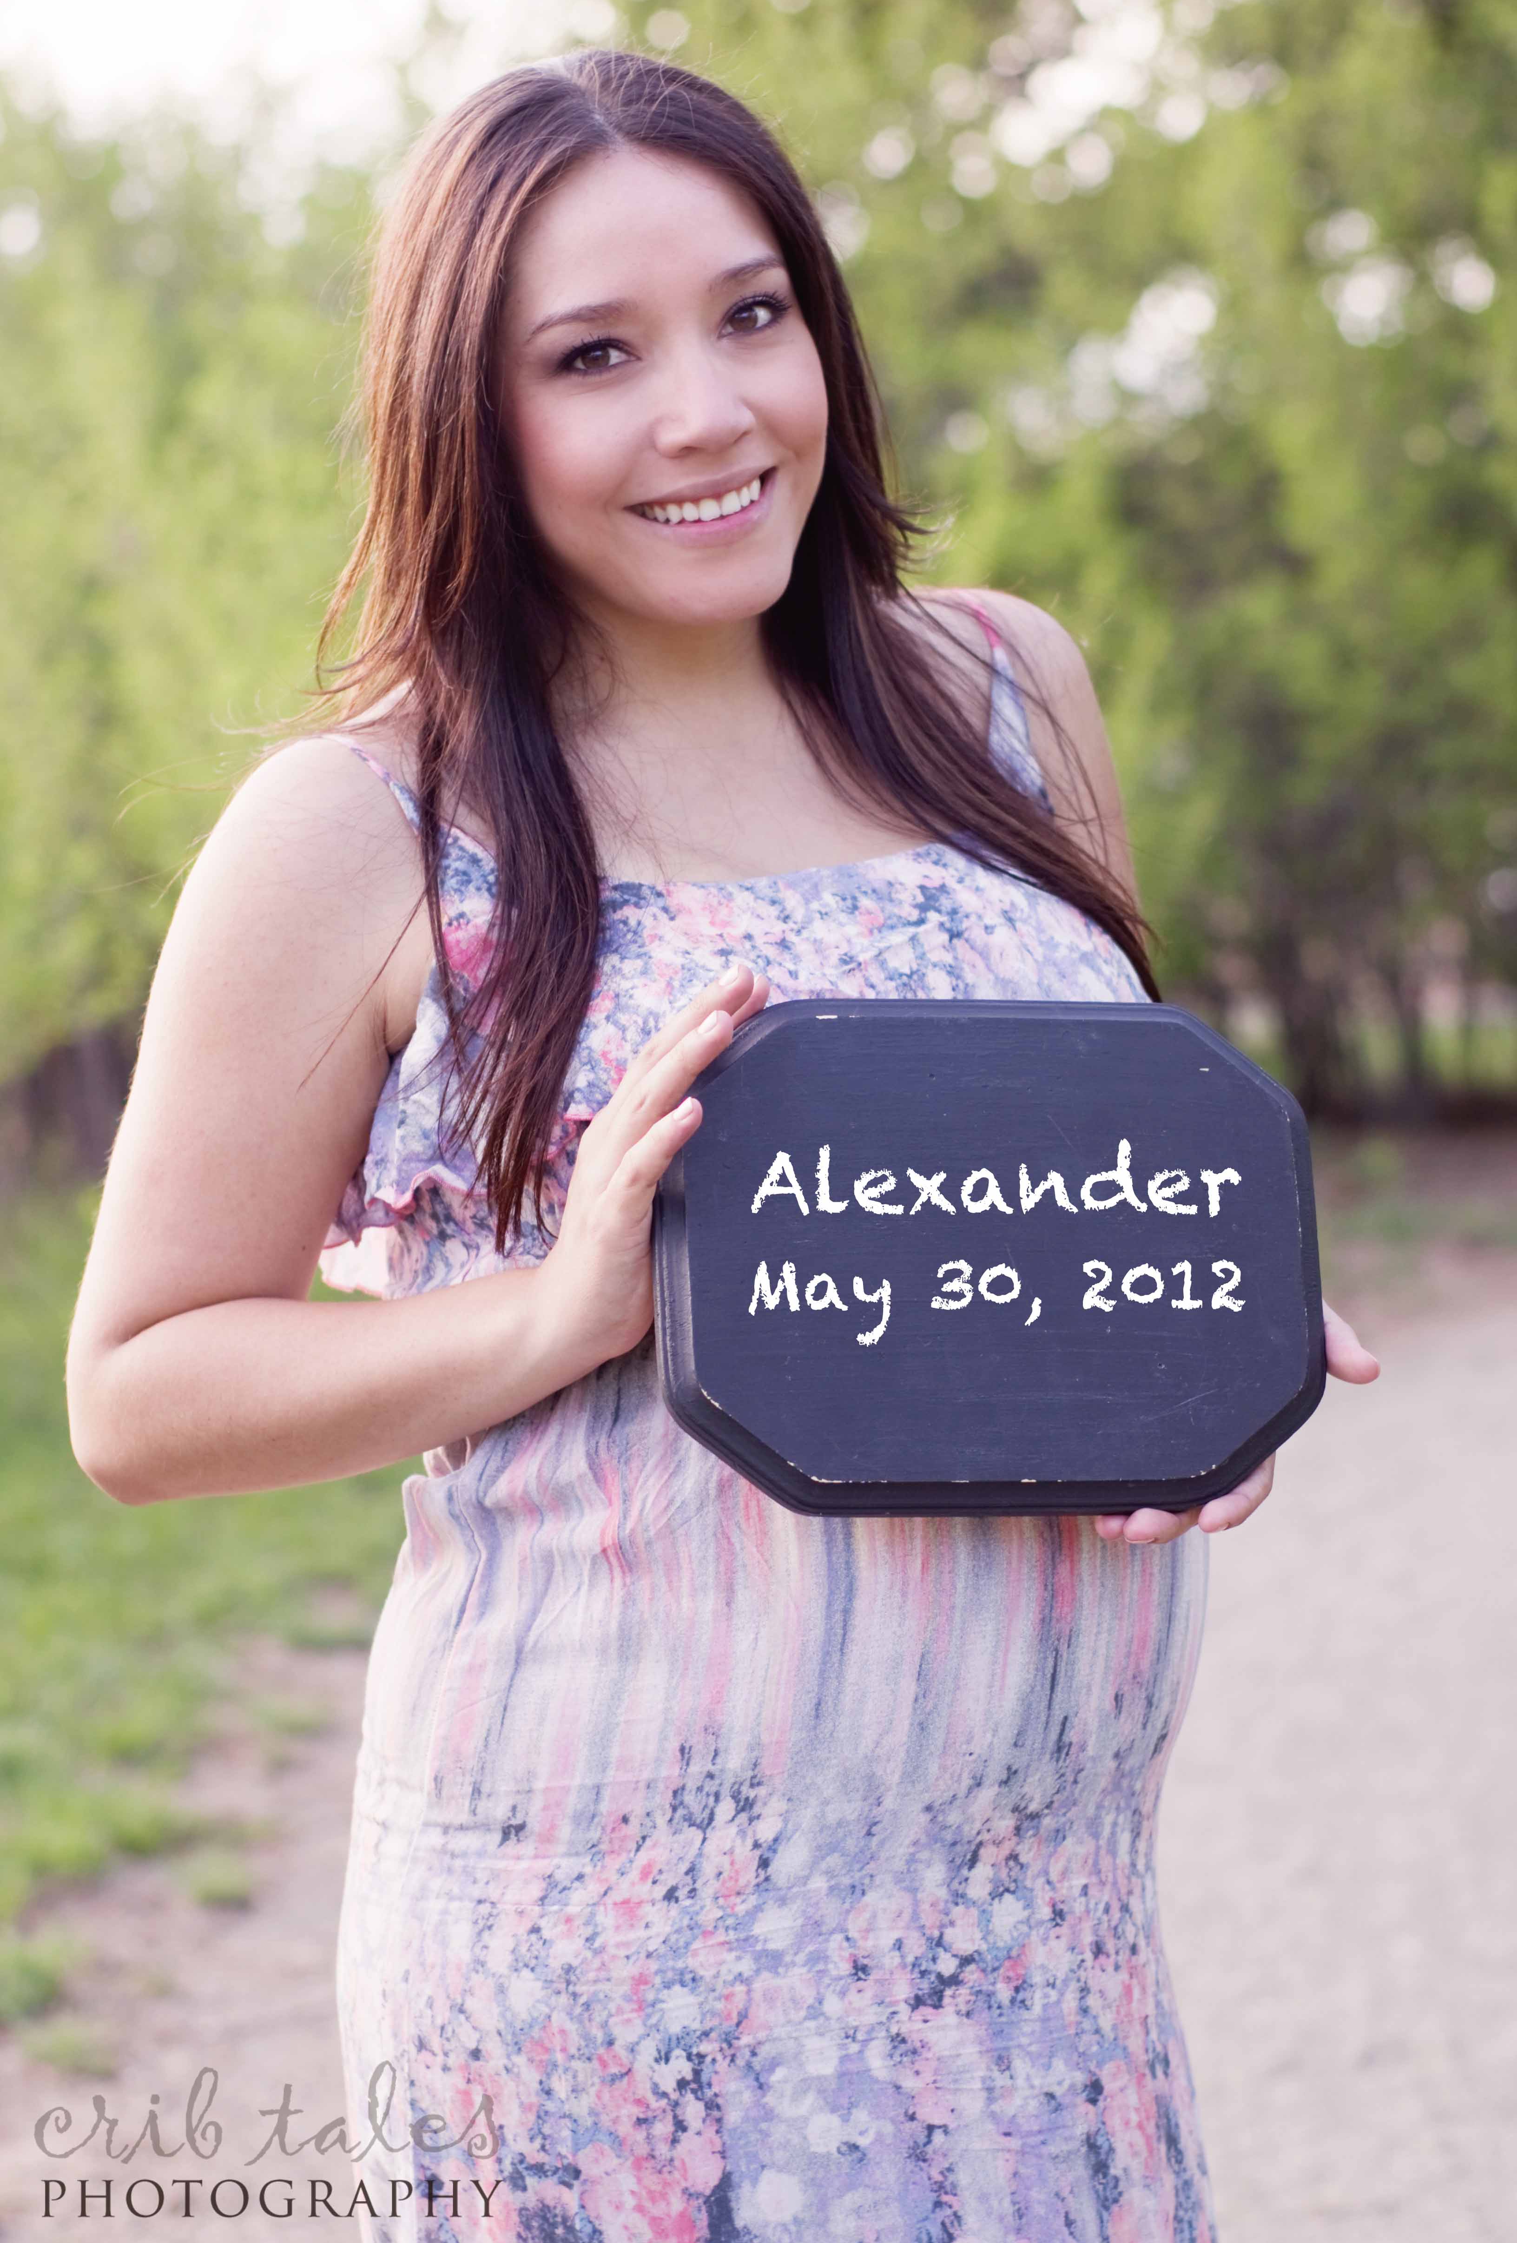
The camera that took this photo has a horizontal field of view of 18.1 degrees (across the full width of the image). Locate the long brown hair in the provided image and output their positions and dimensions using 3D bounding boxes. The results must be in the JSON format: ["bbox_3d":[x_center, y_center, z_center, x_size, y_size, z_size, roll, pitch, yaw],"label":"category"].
[{"bbox_3d":[-0.011,-0.194,1.950,0.310,0.490,0.250,-4,2,-21],"label":"long brown hair"}]

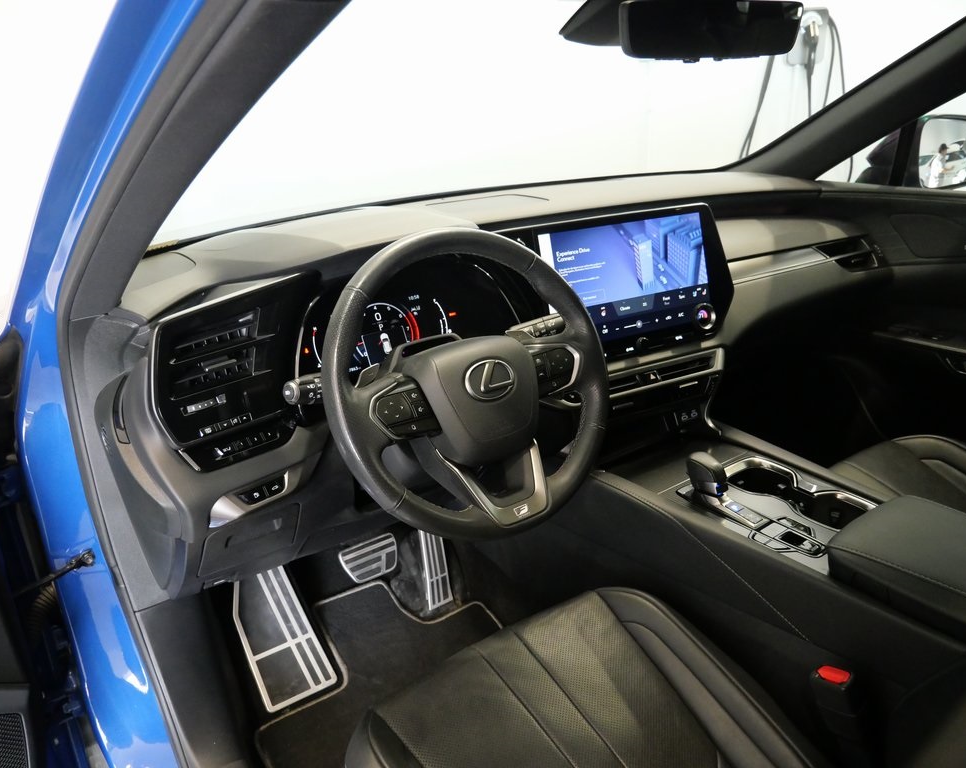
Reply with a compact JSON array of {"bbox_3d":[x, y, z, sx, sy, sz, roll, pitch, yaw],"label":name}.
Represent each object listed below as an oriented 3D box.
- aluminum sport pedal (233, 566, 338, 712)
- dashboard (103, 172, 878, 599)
[{"bbox_3d":[-0.388,0.458,1.315,0.125,0.025,0.275,-20,57,-30],"label":"aluminum sport pedal"},{"bbox_3d":[0.109,-0.139,1.341,1.450,0.390,0.510,-15,25,-27],"label":"dashboard"}]

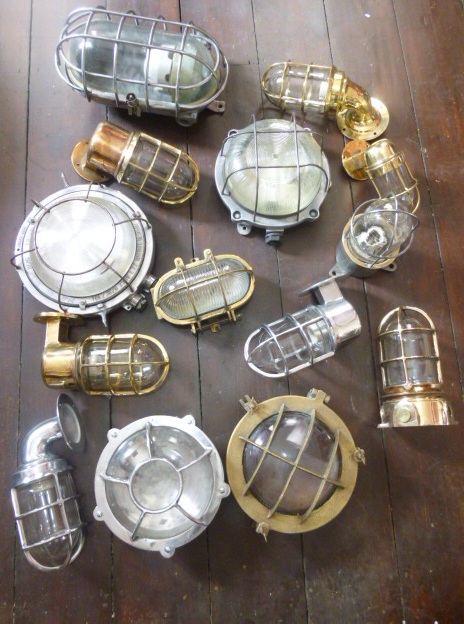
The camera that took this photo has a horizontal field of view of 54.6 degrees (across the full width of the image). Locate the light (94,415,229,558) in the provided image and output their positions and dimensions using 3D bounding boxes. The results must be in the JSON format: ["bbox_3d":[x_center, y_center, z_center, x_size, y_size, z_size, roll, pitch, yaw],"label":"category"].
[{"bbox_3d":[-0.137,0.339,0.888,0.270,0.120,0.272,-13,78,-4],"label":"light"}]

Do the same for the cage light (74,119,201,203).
[{"bbox_3d":[-0.233,-0.341,1.020,0.325,0.150,0.122,27,78,5],"label":"cage light"}]

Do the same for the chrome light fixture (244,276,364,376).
[{"bbox_3d":[0.155,0.039,0.957,0.268,0.116,0.146,-22,79,-6],"label":"chrome light fixture"}]

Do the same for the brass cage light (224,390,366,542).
[{"bbox_3d":[0.119,0.299,0.898,0.275,0.125,0.285,20,78,3],"label":"brass cage light"}]

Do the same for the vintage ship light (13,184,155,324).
[{"bbox_3d":[-0.314,-0.136,0.964,0.305,0.155,0.305,6,78,-1],"label":"vintage ship light"}]

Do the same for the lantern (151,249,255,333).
[{"bbox_3d":[-0.060,-0.044,0.978,0.232,0.105,0.160,-14,79,-5],"label":"lantern"}]

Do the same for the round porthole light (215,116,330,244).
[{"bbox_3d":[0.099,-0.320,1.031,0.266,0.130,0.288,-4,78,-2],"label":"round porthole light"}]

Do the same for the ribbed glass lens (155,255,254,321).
[{"bbox_3d":[-0.060,-0.052,0.955,0.200,0.052,0.110,-14,79,-5],"label":"ribbed glass lens"}]

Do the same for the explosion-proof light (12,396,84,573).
[{"bbox_3d":[-0.364,0.335,0.881,0.140,0.125,0.325,-12,78,-4],"label":"explosion-proof light"}]

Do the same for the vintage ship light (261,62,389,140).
[{"bbox_3d":[0.236,-0.524,1.075,0.325,0.140,0.130,12,78,2],"label":"vintage ship light"}]

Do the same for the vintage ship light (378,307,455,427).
[{"bbox_3d":[0.374,0.112,0.927,0.154,0.154,0.254,1,77,-1],"label":"vintage ship light"}]

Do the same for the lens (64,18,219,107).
[{"bbox_3d":[-0.211,-0.585,1.032,0.345,0.080,0.165,7,78,0],"label":"lens"}]

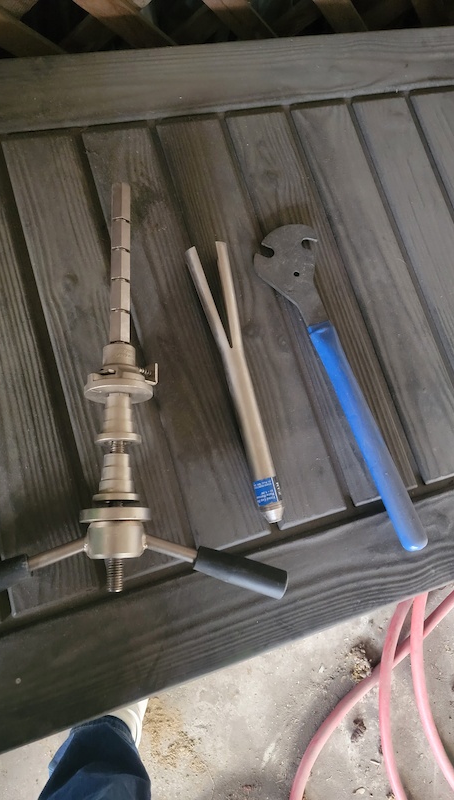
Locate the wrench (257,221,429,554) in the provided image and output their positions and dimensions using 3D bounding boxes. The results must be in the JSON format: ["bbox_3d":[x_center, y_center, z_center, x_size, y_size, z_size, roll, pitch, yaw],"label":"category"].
[{"bbox_3d":[0.125,-0.018,0.619,0.089,0.022,0.393,-18,81,-16],"label":"wrench"}]

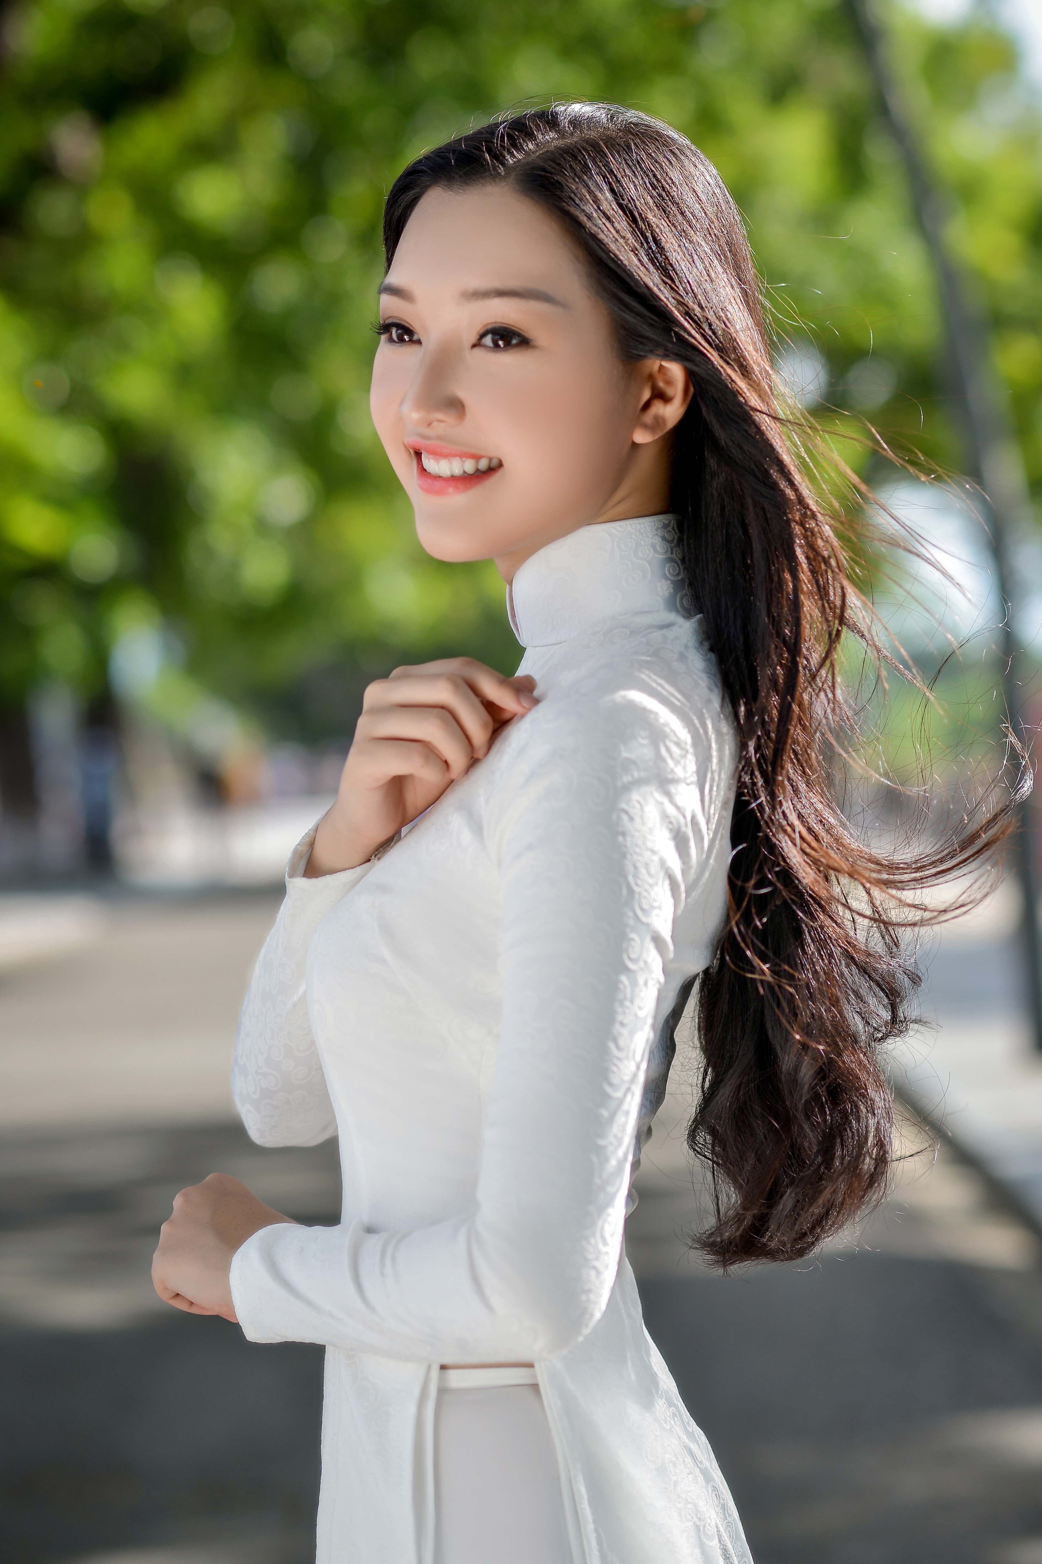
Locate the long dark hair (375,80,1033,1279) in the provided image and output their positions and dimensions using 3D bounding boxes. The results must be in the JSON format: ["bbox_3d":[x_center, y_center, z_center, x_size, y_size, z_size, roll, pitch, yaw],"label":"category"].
[{"bbox_3d":[0.087,-0.050,1.860,0.290,0.585,0.210,0,0,-37],"label":"long dark hair"}]

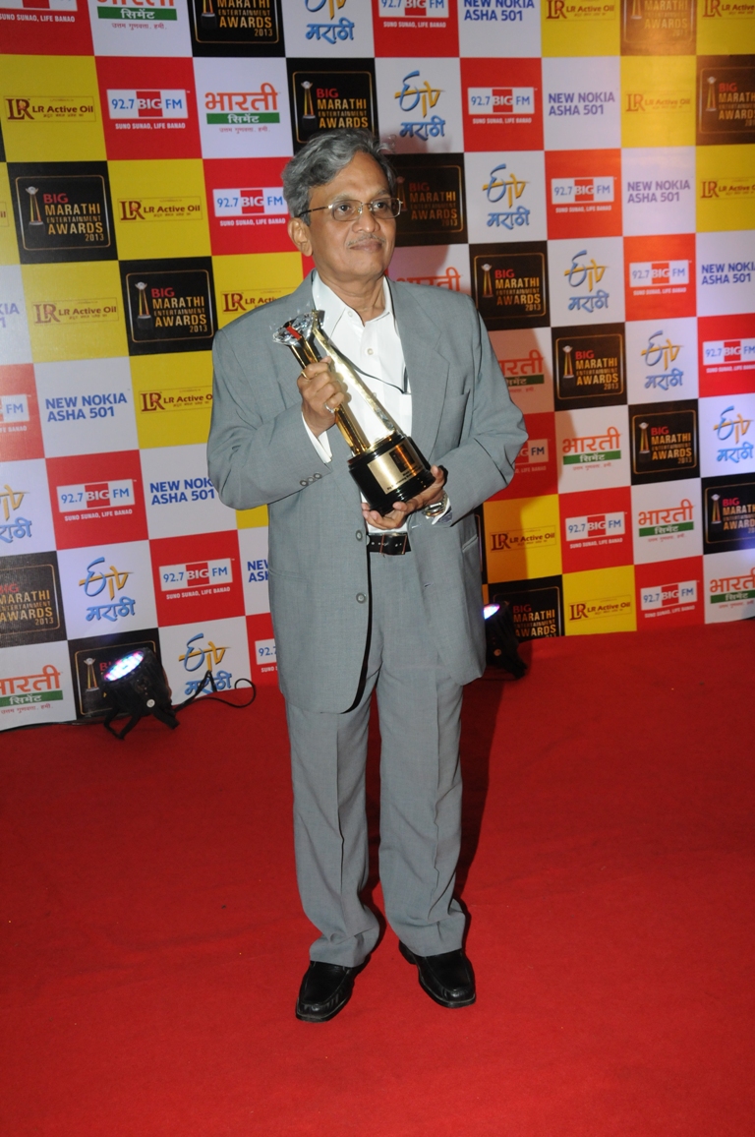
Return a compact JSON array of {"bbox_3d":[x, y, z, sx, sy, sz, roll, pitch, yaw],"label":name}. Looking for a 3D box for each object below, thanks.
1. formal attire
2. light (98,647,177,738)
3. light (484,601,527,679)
[{"bbox_3d":[-0.004,0.124,2.361,0.600,1.360,0.360,-6,11,-11],"label":"formal attire"},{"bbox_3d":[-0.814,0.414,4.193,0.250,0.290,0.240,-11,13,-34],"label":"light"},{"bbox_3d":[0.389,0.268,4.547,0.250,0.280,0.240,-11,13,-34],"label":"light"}]

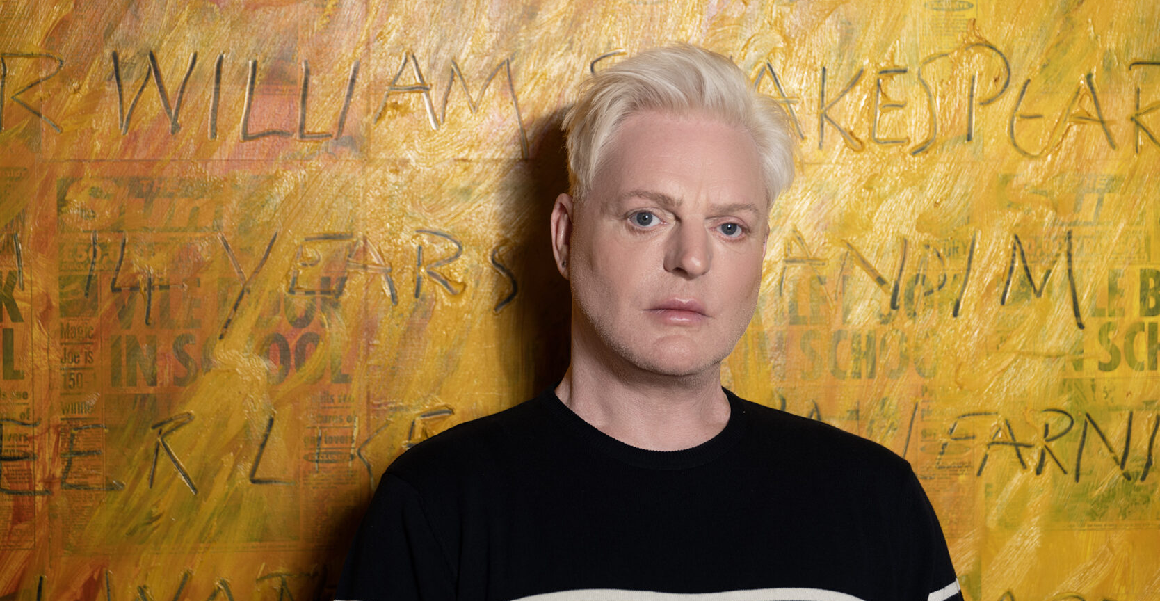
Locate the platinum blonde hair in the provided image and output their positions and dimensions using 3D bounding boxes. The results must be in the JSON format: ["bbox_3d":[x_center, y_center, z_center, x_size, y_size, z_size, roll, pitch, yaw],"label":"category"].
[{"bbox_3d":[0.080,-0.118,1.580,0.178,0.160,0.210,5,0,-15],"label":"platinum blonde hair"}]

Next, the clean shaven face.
[{"bbox_3d":[0.068,-0.043,1.505,0.155,0.200,0.130,5,0,-15],"label":"clean shaven face"}]

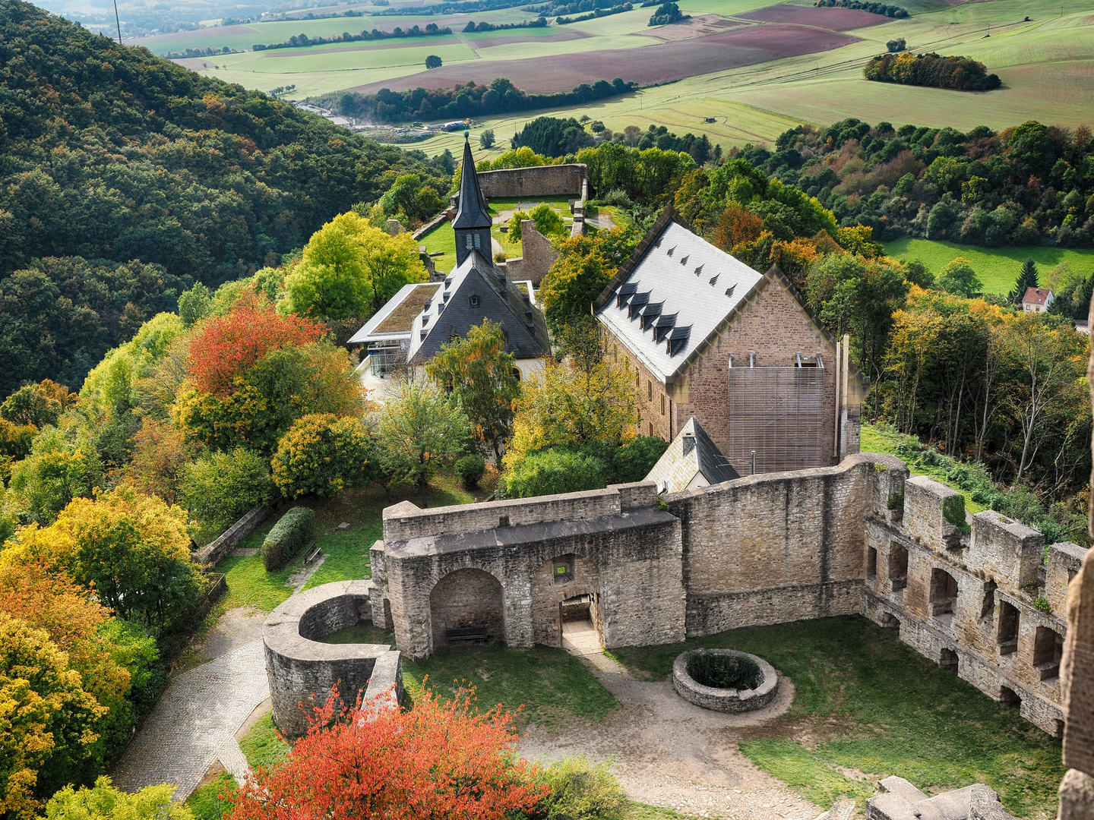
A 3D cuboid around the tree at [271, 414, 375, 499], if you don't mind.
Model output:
[{"bbox_3d":[-15.468,3.422,86.617,6.900,5.800,6.900,-2,18,0],"label":"tree"}]

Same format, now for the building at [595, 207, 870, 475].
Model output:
[{"bbox_3d":[13.825,-6.200,106.520,14.960,16.910,27.670,-5,18,-8],"label":"building"}]

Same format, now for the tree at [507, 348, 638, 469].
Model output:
[{"bbox_3d":[1.861,0.390,92.446,9.600,10.200,9.600,-2,18,0],"label":"tree"}]

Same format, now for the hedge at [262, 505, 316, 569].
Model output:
[{"bbox_3d":[-16.004,7.960,78.758,1.450,2.150,4.900,1,18,12],"label":"hedge"}]

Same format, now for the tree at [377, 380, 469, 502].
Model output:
[{"bbox_3d":[-7.316,2.131,74.792,5.510,7.730,5.230,-3,20,0],"label":"tree"}]

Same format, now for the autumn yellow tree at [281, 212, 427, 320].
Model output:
[{"bbox_3d":[-19.058,-13.153,125.464,14.460,12.440,12.500,-3,20,0],"label":"autumn yellow tree"}]

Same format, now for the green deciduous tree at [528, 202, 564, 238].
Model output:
[{"bbox_3d":[-0.058,-31.228,209.025,5.900,6.400,5.900,-2,18,0],"label":"green deciduous tree"}]

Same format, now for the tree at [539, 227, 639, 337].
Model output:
[{"bbox_3d":[3.687,-10.307,110.316,9.140,11.140,8.680,-3,20,0],"label":"tree"}]

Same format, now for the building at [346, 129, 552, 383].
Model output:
[{"bbox_3d":[-8.339,-13.400,110.439,17.100,20.400,21.000,-3,20,0],"label":"building"}]

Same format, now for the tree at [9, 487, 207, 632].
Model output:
[{"bbox_3d":[-22.207,7.742,63.830,10.000,7.980,9.500,-3,20,0],"label":"tree"}]

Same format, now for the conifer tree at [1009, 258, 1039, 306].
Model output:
[{"bbox_3d":[152.892,-40.685,402.669,9.500,15.300,9.500,-2,18,0],"label":"conifer tree"}]

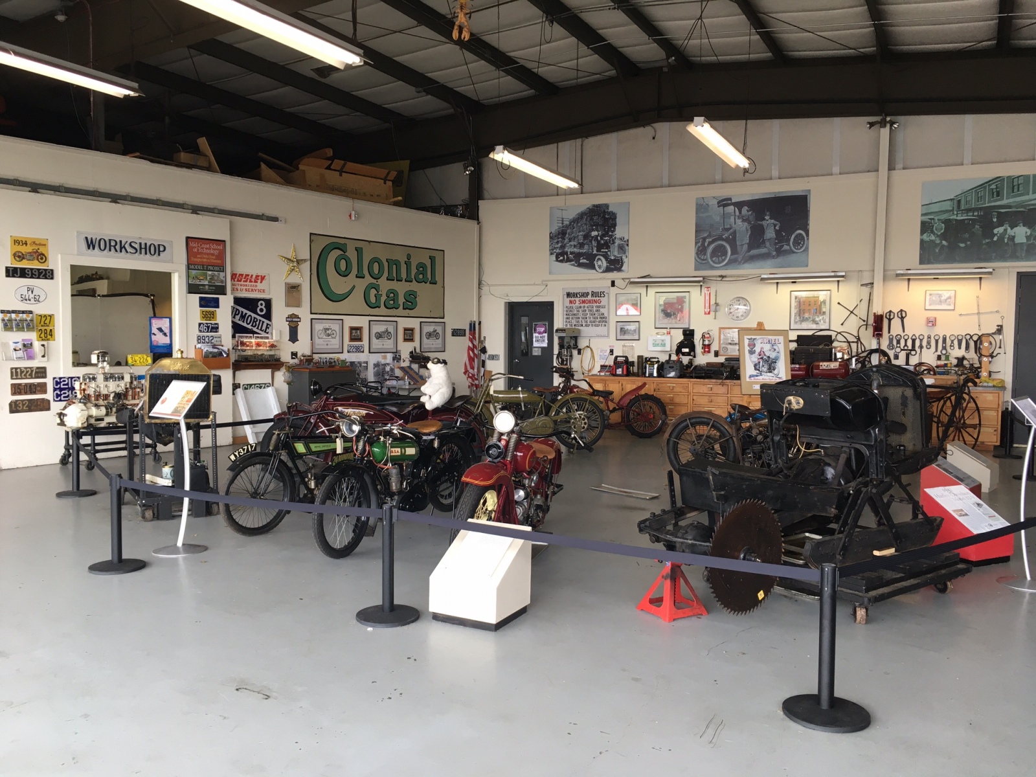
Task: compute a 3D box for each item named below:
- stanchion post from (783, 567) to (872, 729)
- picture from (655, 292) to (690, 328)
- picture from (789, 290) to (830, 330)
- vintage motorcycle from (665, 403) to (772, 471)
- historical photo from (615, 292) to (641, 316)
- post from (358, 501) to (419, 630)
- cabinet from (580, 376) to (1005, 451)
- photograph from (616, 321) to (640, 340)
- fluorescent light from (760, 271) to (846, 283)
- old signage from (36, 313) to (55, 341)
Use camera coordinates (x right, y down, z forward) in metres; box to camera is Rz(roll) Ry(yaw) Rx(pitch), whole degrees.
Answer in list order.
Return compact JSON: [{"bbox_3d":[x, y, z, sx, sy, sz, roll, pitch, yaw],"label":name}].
[{"bbox_3d":[1.224,0.993,3.429,0.335,0.603,0.335,2,4,28],"label":"stanchion post"},{"bbox_3d":[2.642,-1.339,14.838,0.607,0.625,0.030,2,4,26],"label":"picture"},{"bbox_3d":[4.659,-1.246,13.845,0.605,0.630,0.030,2,4,26],"label":"picture"},{"bbox_3d":[2.544,0.513,8.551,2.200,1.020,0.720,2,4,24],"label":"vintage motorcycle"},{"bbox_3d":[1.926,-1.459,15.095,0.467,0.391,0.030,2,4,28],"label":"historical photo"},{"bbox_3d":[-0.689,0.917,4.600,0.335,0.603,0.335,0,3,0],"label":"post"},{"bbox_3d":[4.041,0.308,13.576,6.232,0.885,0.800,2,4,28],"label":"cabinet"},{"bbox_3d":[1.923,-1.001,15.120,0.449,0.334,0.030,2,4,28],"label":"photograph"},{"bbox_3d":[4.339,-1.675,13.197,1.222,0.115,0.180,2,4,27],"label":"fluorescent light"},{"bbox_3d":[-5.467,-0.701,10.047,0.015,0.309,0.208,3,4,36],"label":"old signage"}]

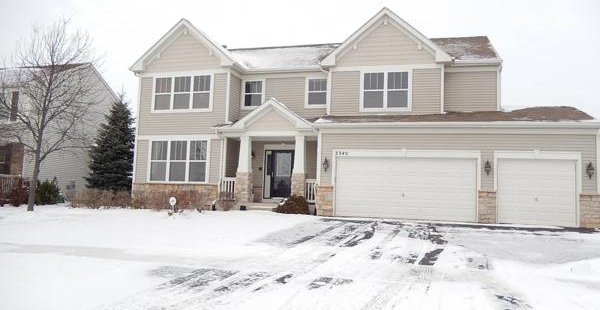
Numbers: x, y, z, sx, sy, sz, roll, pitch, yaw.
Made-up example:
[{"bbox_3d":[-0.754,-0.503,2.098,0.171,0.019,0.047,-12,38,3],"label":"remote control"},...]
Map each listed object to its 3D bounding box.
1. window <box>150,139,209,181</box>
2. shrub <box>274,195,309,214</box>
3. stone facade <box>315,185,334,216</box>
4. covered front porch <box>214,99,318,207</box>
[{"bbox_3d":[-5.129,0.291,20.626,2.920,1.830,0.170,1,-6,15],"label":"window"},{"bbox_3d":[-0.291,1.807,17.846,1.350,0.680,1.100,1,-6,15],"label":"shrub"},{"bbox_3d":[0.902,1.675,17.616,0.610,1.030,0.250,1,-6,15],"label":"stone facade"},{"bbox_3d":[-1.163,0.015,19.882,4.311,4.240,2.000,1,-6,15],"label":"covered front porch"}]

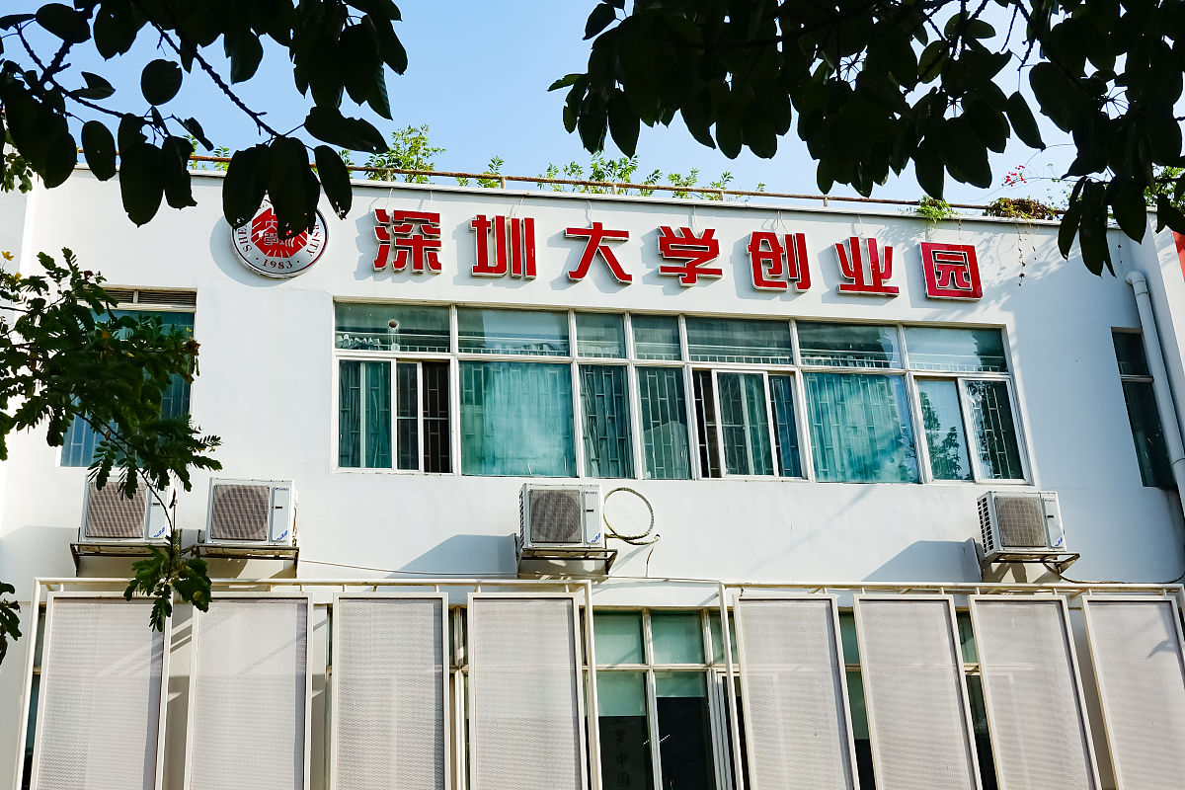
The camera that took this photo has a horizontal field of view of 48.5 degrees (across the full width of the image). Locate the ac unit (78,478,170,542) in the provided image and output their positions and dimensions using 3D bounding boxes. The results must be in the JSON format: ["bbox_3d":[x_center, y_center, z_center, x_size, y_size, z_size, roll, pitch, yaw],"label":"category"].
[{"bbox_3d":[-5.170,1.335,14.694,0.925,0.780,0.390,2,-22,-12],"label":"ac unit"}]

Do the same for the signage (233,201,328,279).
[{"bbox_3d":[-3.928,-1.985,16.581,1.161,1.161,0.110,2,-22,-12],"label":"signage"}]

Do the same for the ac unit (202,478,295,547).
[{"bbox_3d":[-3.872,1.387,14.966,0.925,0.780,0.390,2,-22,-12],"label":"ac unit"}]

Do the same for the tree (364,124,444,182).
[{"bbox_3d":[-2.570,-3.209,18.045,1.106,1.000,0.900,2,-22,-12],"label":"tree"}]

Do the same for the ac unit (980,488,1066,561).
[{"bbox_3d":[5.532,1.685,16.971,0.925,0.780,0.390,2,-22,-12],"label":"ac unit"}]

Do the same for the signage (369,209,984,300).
[{"bbox_3d":[1.316,-1.854,17.713,8.401,0.858,0.110,2,-22,-12],"label":"signage"}]

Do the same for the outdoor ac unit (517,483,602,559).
[{"bbox_3d":[-0.367,1.496,15.714,0.925,0.780,0.390,2,-22,-12],"label":"outdoor ac unit"}]

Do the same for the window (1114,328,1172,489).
[{"bbox_3d":[7.705,0.194,18.489,0.547,2.409,0.130,2,-22,-12],"label":"window"}]

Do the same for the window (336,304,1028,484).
[{"bbox_3d":[1.321,0.016,17.118,9.245,2.347,0.130,2,-22,-12],"label":"window"}]

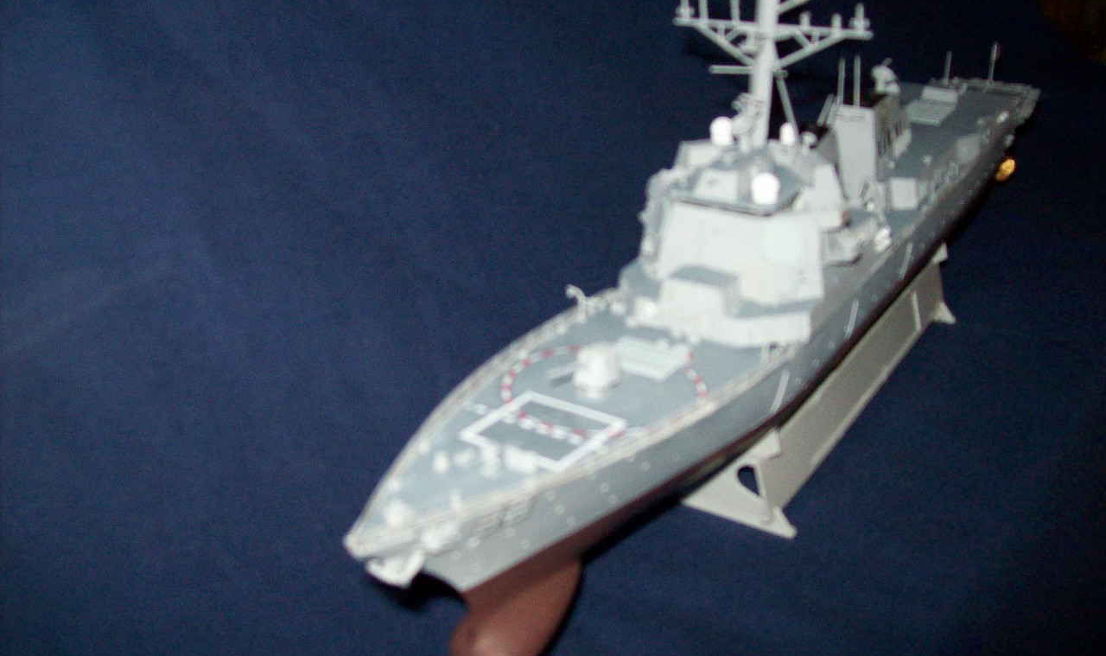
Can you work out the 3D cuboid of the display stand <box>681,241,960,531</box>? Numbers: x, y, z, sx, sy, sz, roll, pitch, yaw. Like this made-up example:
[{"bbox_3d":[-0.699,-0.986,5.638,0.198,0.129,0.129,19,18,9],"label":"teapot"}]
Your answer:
[{"bbox_3d":[0.091,0.008,0.403,0.058,0.034,0.167,14,30,30],"label":"display stand"}]

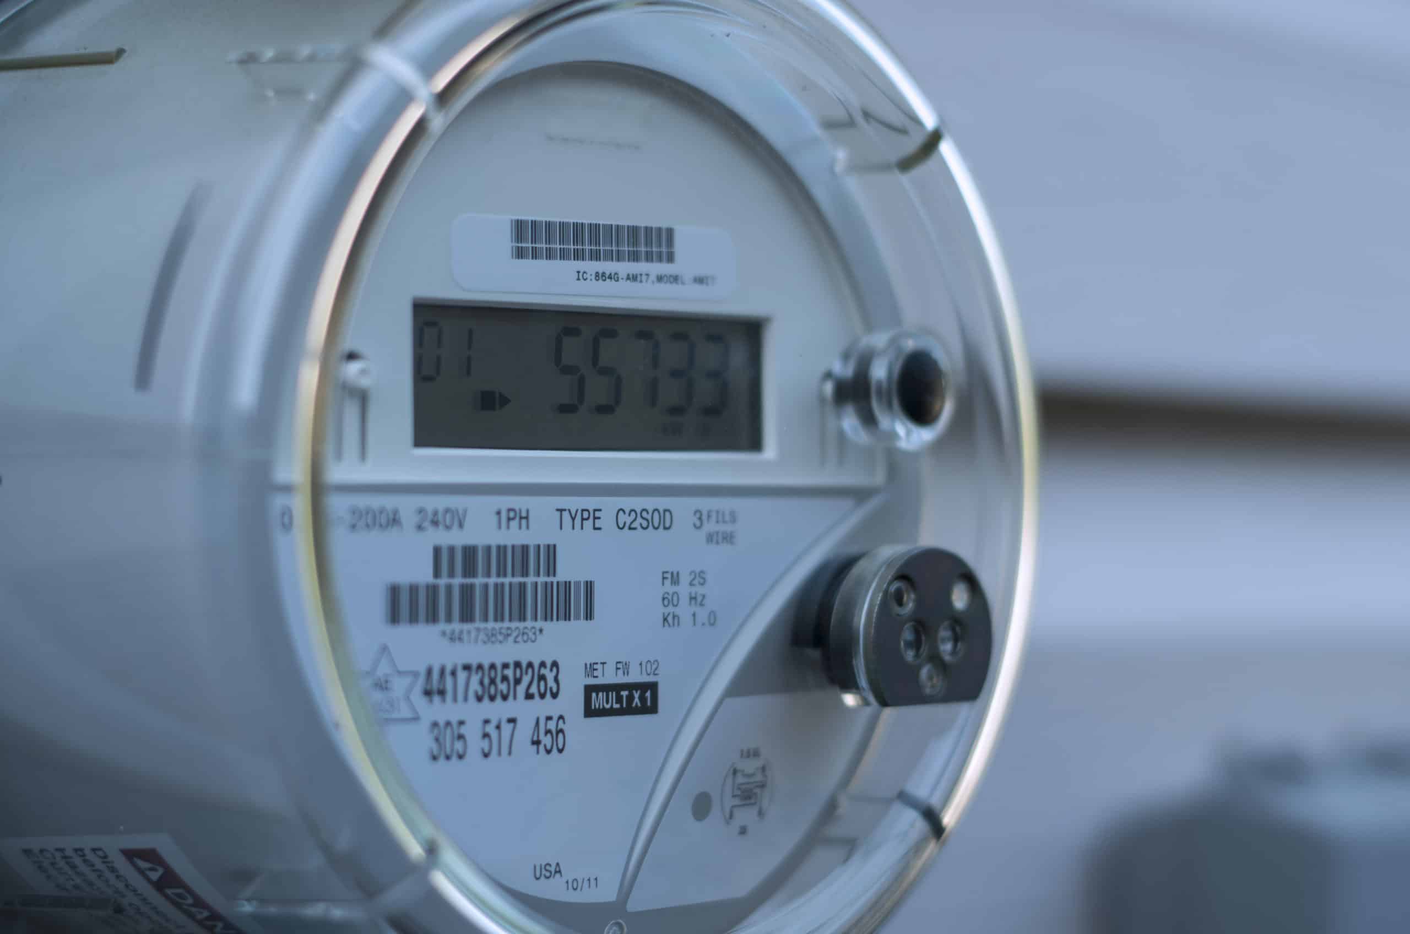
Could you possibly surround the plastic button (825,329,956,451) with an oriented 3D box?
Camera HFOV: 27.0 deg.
[{"bbox_3d":[0.026,-0.011,0.417,0.011,0.017,0.017,-1,-1,44],"label":"plastic button"}]

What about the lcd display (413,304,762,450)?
[{"bbox_3d":[-0.016,-0.011,0.397,0.004,0.018,0.065,-1,-1,44],"label":"lcd display"}]

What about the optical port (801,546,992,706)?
[{"bbox_3d":[0.028,0.022,0.420,0.014,0.022,0.026,-1,-1,44],"label":"optical port"}]

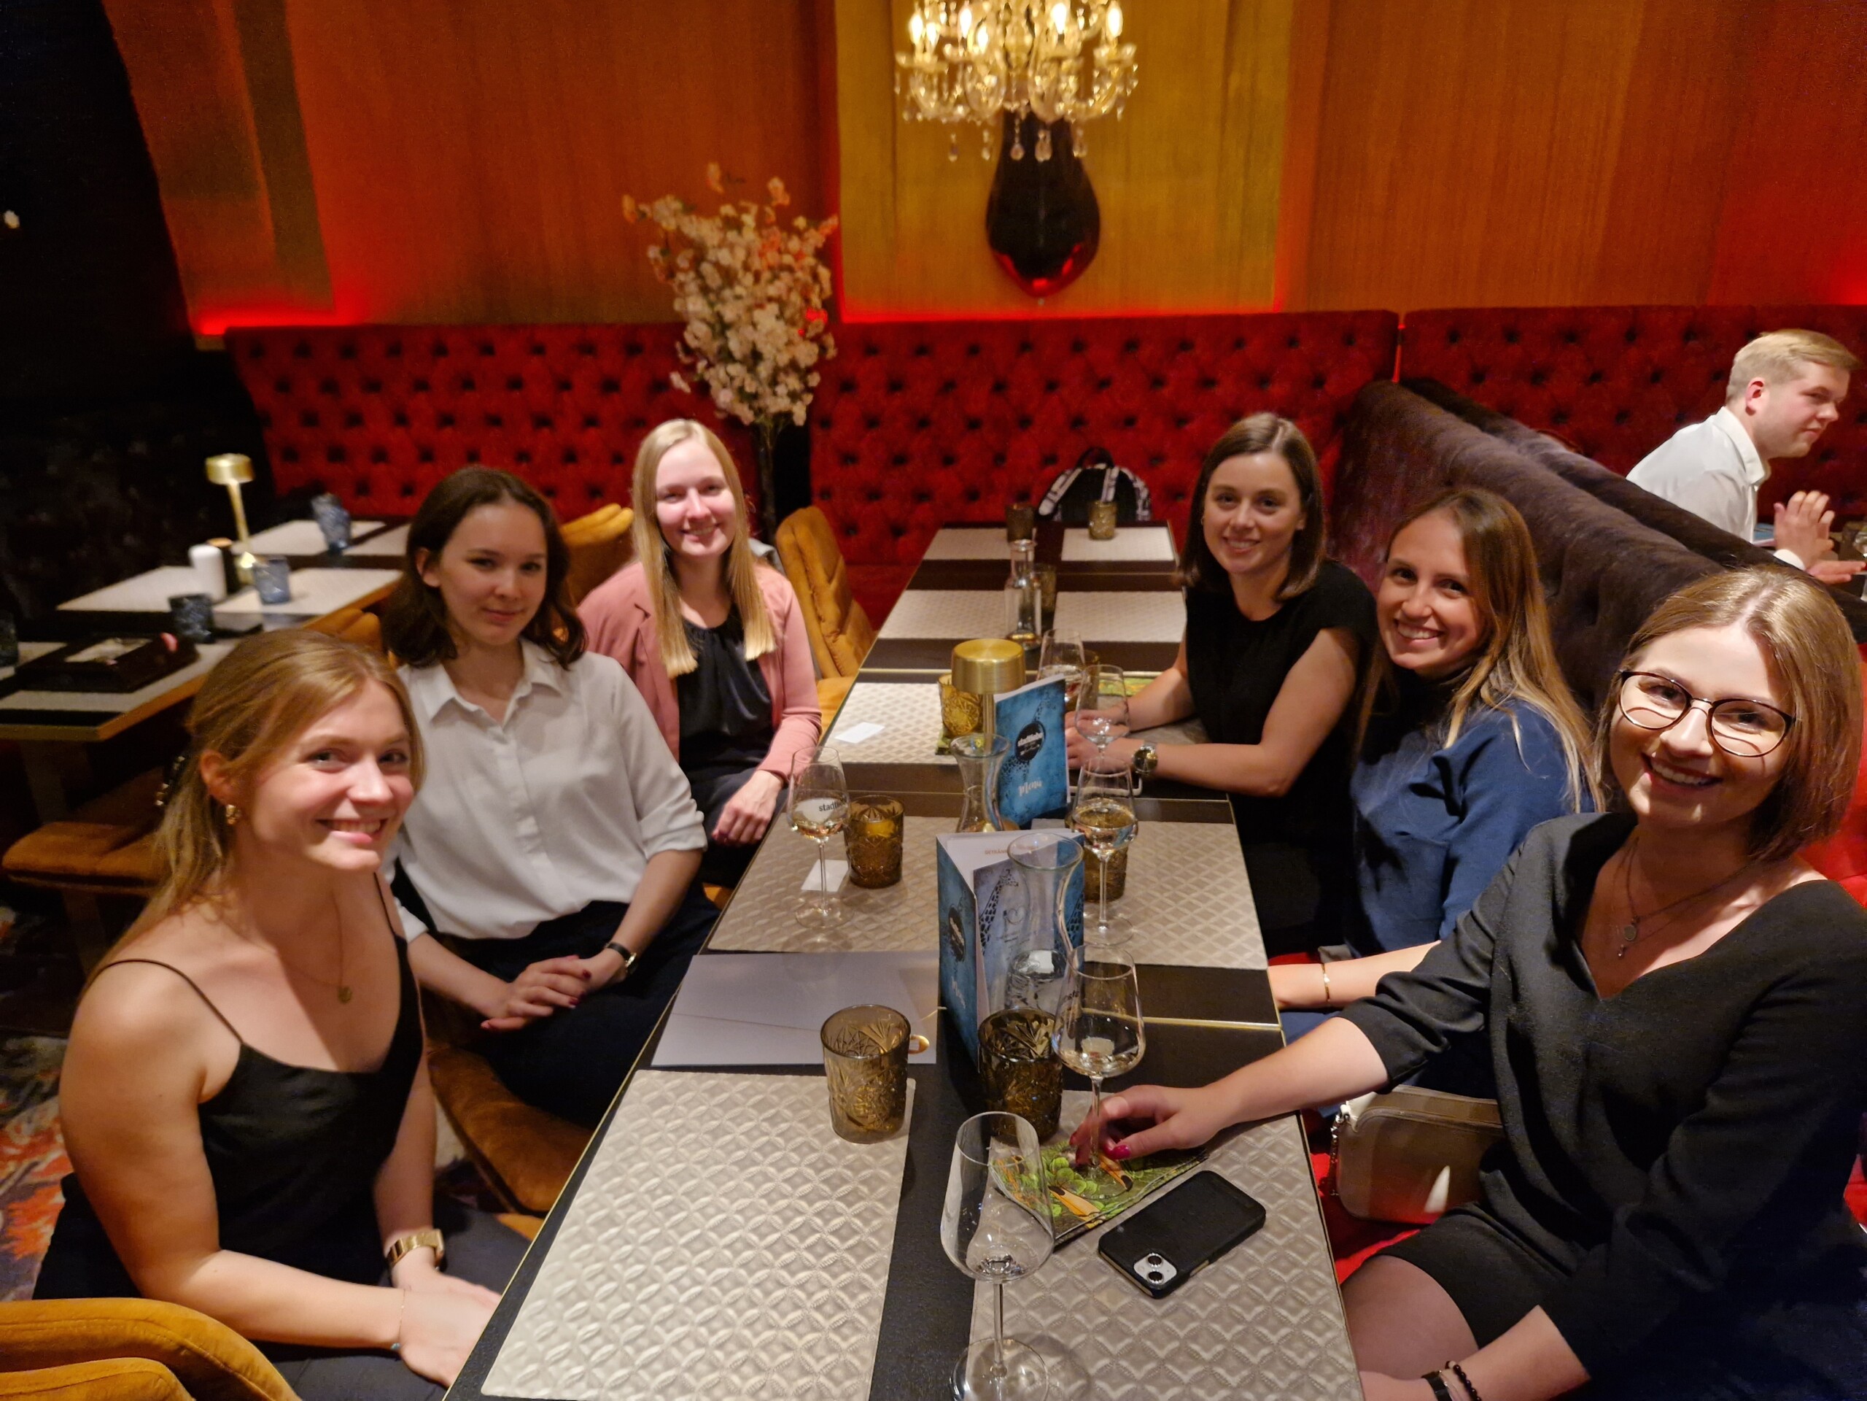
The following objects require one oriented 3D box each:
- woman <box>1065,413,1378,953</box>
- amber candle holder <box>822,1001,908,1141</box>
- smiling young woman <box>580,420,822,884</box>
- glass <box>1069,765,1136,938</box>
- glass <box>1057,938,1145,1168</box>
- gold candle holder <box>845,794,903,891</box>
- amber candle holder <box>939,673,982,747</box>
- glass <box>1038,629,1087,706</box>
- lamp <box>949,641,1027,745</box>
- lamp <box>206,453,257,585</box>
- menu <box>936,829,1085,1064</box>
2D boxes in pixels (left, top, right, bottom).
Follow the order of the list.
[{"bbox_3d":[0.528,0.181,2.143,0.670,1.300,0.540,-12,22,-25],"label":"woman"},{"bbox_3d":[-0.066,0.378,1.247,0.087,0.105,0.087,1,21,7],"label":"amber candle holder"},{"bbox_3d":[-0.388,0.177,2.221,0.500,1.310,0.740,-10,22,-20],"label":"smiling young woman"},{"bbox_3d":[0.216,0.188,1.555,0.082,0.226,0.082,1,21,7],"label":"glass"},{"bbox_3d":[0.151,0.339,1.144,0.086,0.226,0.086,0,20,8],"label":"glass"},{"bbox_3d":[-0.080,0.198,1.730,0.087,0.105,0.087,1,21,7],"label":"gold candle holder"},{"bbox_3d":[0.055,0.019,2.224,0.089,0.107,0.089,0,20,8],"label":"amber candle holder"},{"bbox_3d":[0.214,0.005,2.046,0.082,0.226,0.082,1,21,7],"label":"glass"},{"bbox_3d":[0.086,0.058,1.866,0.110,0.275,0.110,0,20,8],"label":"lamp"},{"bbox_3d":[-1.837,-0.478,3.295,0.112,0.330,0.112,1,21,7],"label":"lamp"},{"bbox_3d":[0.103,0.268,1.378,0.157,0.210,0.148,-7,21,-14],"label":"menu"}]

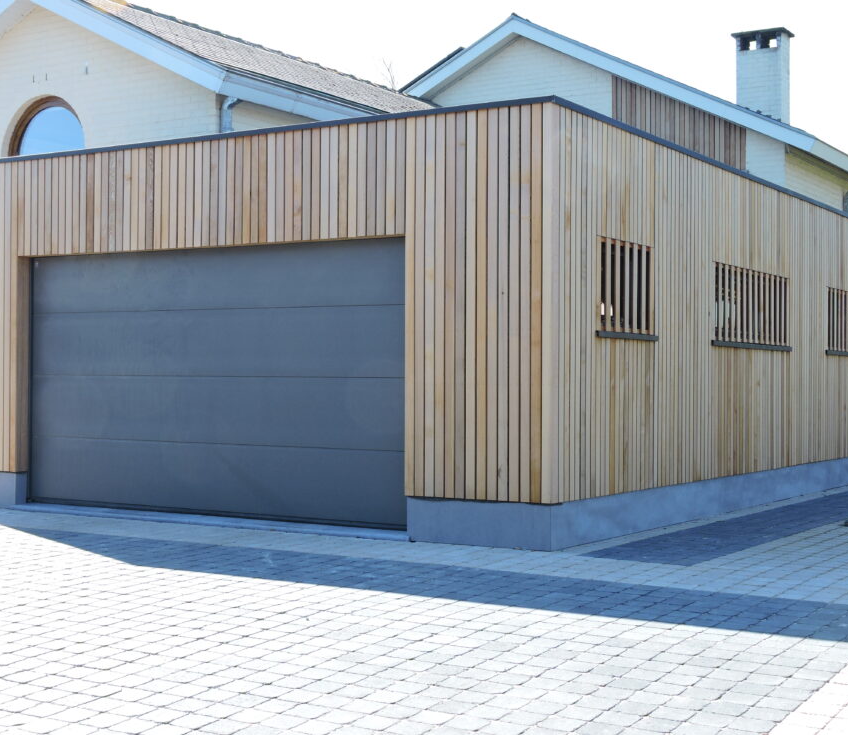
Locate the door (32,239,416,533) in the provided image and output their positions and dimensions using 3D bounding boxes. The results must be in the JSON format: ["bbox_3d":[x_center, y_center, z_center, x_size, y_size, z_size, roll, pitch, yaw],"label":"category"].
[{"bbox_3d":[-1.650,0.104,10.890,3.797,2.050,0.080,0,-1,31],"label":"door"}]

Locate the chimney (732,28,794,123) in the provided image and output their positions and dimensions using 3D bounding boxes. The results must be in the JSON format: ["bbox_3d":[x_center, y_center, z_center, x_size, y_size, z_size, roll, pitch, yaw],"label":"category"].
[{"bbox_3d":[5.447,-4.540,22.687,0.868,1.576,0.684,0,-1,31],"label":"chimney"}]

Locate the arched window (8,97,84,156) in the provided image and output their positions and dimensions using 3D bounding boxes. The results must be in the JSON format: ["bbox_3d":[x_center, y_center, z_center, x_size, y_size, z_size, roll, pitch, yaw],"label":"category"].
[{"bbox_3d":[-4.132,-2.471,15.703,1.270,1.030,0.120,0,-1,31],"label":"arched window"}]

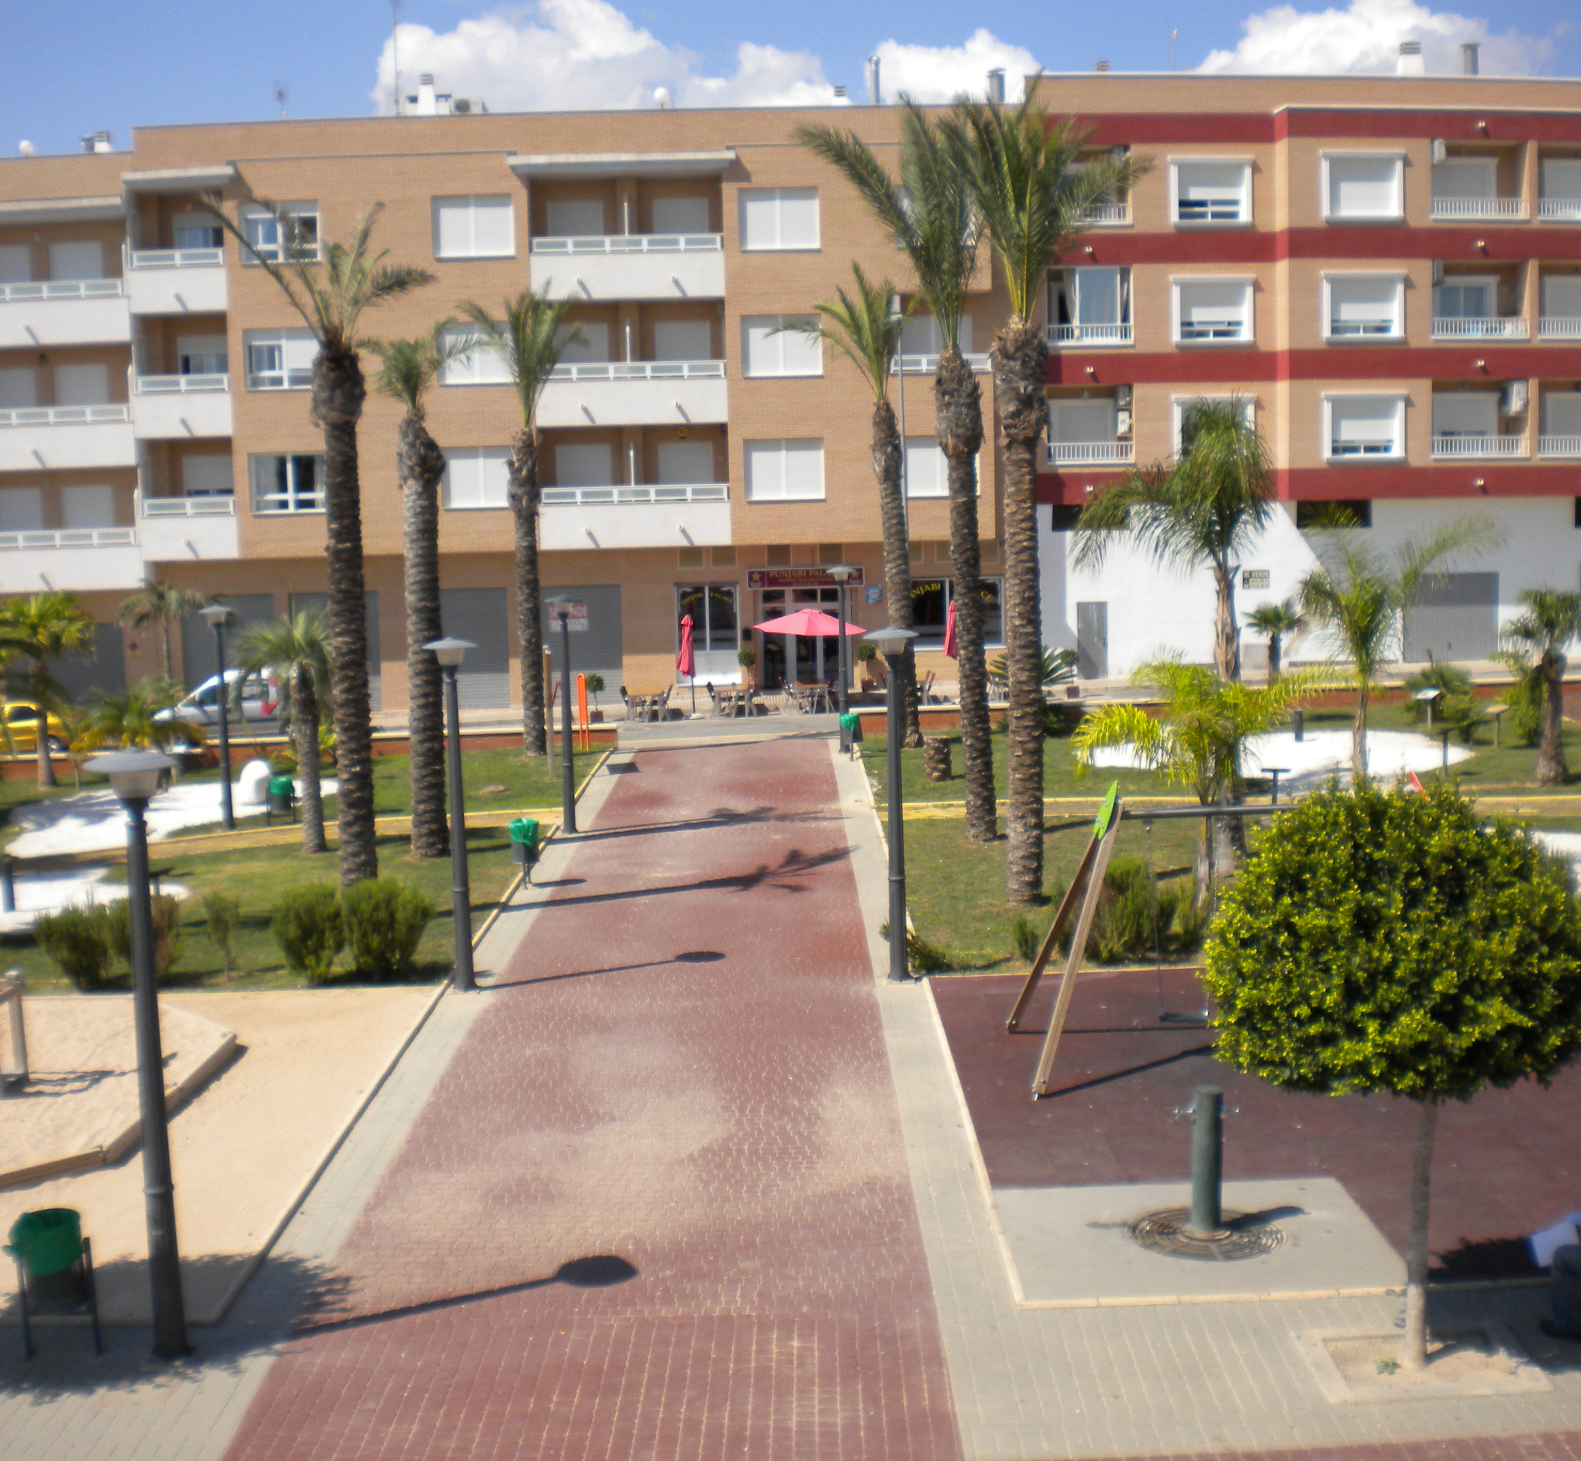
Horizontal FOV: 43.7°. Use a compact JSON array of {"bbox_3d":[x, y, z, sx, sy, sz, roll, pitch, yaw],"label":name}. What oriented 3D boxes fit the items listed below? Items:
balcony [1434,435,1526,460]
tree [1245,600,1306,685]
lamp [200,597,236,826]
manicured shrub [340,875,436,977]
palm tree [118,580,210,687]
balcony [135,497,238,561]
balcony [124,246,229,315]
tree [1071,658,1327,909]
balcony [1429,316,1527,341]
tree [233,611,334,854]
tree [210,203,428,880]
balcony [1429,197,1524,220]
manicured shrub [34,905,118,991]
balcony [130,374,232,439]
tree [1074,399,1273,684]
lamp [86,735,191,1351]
[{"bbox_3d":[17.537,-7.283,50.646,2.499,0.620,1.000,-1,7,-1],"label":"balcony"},{"bbox_3d":[10.158,-1.447,41.275,1.400,2.450,1.400,-1,5,0],"label":"tree"},{"bbox_3d":[-9.041,-0.225,31.375,0.540,3.619,0.540,-1,6,0],"label":"lamp"},{"bbox_3d":[-4.297,2.080,21.111,1.014,1.030,1.014,-1,7,0],"label":"manicured shrub"},{"bbox_3d":[-11.652,-0.952,37.102,1.903,3.741,1.903,-1,7,0],"label":"palm tree"},{"bbox_3d":[-14.835,-5.069,49.246,2.420,1.500,1.300,-1,7,0],"label":"balcony"},{"bbox_3d":[-14.873,-10.973,48.381,2.471,1.549,1.300,-1,7,-1],"label":"balcony"},{"bbox_3d":[4.870,0.663,23.136,3.170,3.035,3.000,-1,7,0],"label":"tree"},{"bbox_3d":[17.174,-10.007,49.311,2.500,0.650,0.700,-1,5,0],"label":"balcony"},{"bbox_3d":[-7.272,0.026,29.082,1.750,3.527,1.750,-1,6,0],"label":"tree"},{"bbox_3d":[-5.388,-1.996,23.455,2.750,8.580,2.750,-1,6,0],"label":"tree"},{"bbox_3d":[17.319,-13.254,50.294,2.400,0.580,1.000,-2,7,-6],"label":"balcony"},{"bbox_3d":[-7.915,2.406,22.145,0.920,0.800,0.880,-1,7,0],"label":"manicured shrub"},{"bbox_3d":[-14.705,-7.891,48.181,2.500,1.550,1.200,-1,5,0],"label":"balcony"},{"bbox_3d":[5.301,-1.293,26.199,2.650,6.117,2.650,-1,6,0],"label":"tree"},{"bbox_3d":[-3.775,1.926,11.678,0.580,3.700,0.580,-1,5,0],"label":"lamp"}]

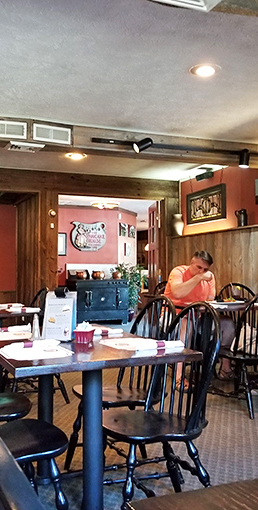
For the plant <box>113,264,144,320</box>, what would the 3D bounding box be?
[{"bbox_3d":[-0.030,0.748,10.200,0.620,1.200,0.580,0,-2,0],"label":"plant"}]

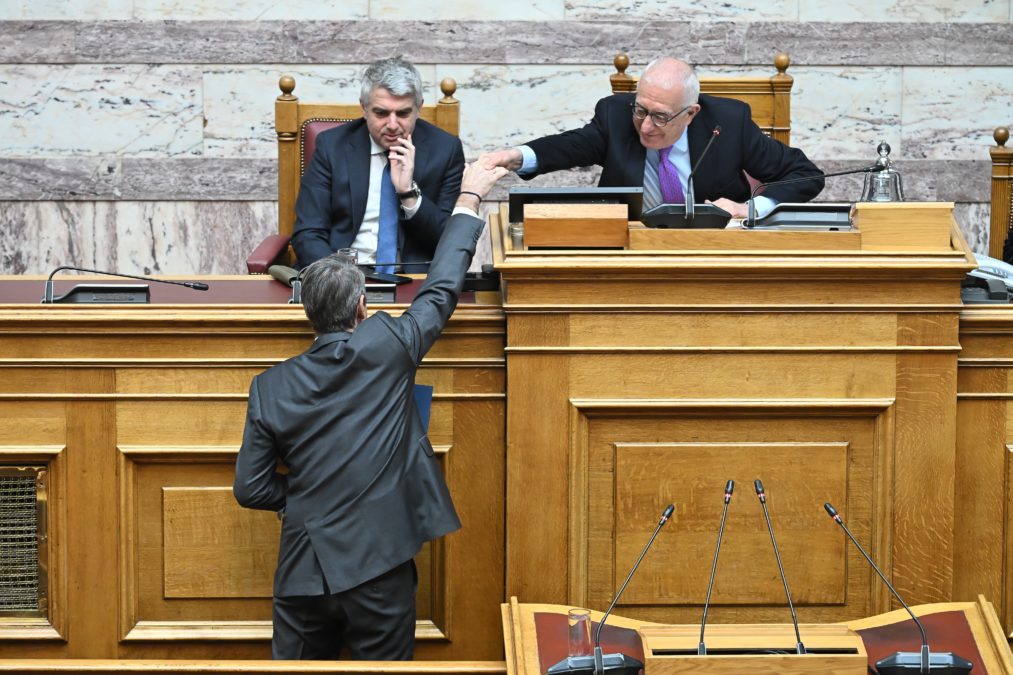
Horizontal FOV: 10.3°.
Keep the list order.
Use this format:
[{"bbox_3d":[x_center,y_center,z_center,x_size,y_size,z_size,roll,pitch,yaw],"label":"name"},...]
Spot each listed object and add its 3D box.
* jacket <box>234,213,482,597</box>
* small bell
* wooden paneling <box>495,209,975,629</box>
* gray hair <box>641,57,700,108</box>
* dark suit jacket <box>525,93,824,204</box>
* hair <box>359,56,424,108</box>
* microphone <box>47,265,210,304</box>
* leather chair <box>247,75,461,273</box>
[{"bbox_3d":[-0.408,0.185,15.500,0.610,0.950,0.500,4,14,16],"label":"jacket"},{"bbox_3d":[1.069,-0.468,15.950,0.128,0.185,0.128,0,13,-1],"label":"small bell"},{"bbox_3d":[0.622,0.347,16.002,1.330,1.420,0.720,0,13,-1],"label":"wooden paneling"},{"bbox_3d":[0.469,-0.728,16.200,0.160,0.140,0.190,9,28,33],"label":"gray hair"},{"bbox_3d":[0.482,-0.433,16.265,0.840,0.550,0.500,1,14,4],"label":"dark suit jacket"},{"bbox_3d":[-0.332,-0.731,16.250,0.178,0.150,0.195,-1,26,-4],"label":"hair"},{"bbox_3d":[-1.070,-0.146,15.800,0.460,0.120,0.140,0,13,-1],"label":"microphone"},{"bbox_3d":[-0.423,-0.134,16.497,0.640,1.180,0.640,1,13,3],"label":"leather chair"}]

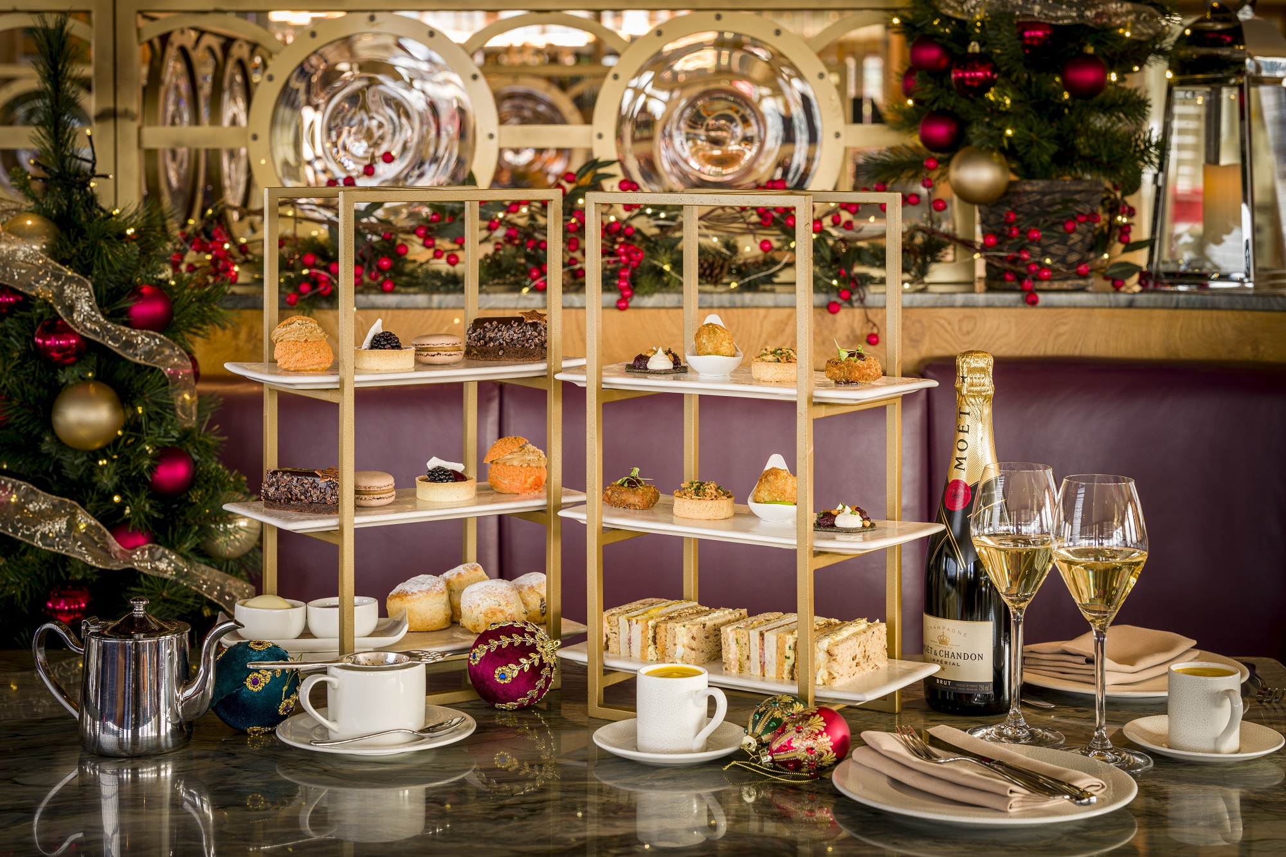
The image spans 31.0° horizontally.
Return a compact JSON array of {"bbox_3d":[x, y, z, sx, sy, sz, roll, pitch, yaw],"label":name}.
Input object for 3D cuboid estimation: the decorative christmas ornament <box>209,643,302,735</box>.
[{"bbox_3d":[-0.328,0.219,1.971,0.076,0.076,0.076,0,6,0],"label":"decorative christmas ornament"}]

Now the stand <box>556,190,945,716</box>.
[{"bbox_3d":[0.092,0.025,2.022,0.312,0.459,0.162,4,8,34],"label":"stand"}]

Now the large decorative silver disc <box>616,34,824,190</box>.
[{"bbox_3d":[0.095,-0.367,2.920,0.268,0.268,0.045,0,6,4],"label":"large decorative silver disc"}]

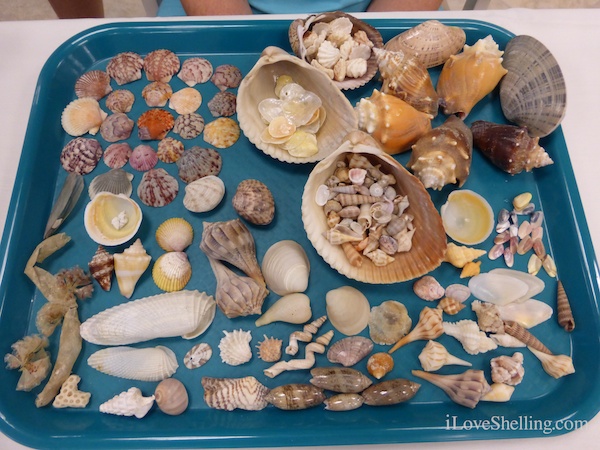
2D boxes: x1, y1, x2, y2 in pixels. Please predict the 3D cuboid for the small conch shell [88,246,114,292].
[{"bbox_3d":[-0.154,0.033,0.337,0.019,0.017,0.038,-16,72,-6],"label":"small conch shell"}]

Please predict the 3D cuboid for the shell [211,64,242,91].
[{"bbox_3d":[-0.069,-0.139,0.403,0.028,0.008,0.029,13,71,4],"label":"shell"}]

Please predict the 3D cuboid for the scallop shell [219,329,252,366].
[{"bbox_3d":[-0.048,0.089,0.320,0.028,0.010,0.027,38,74,12],"label":"scallop shell"}]

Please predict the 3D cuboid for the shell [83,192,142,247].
[{"bbox_3d":[-0.148,-0.003,0.349,0.046,0.019,0.044,5,71,1],"label":"shell"}]

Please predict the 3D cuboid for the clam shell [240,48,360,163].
[{"bbox_3d":[-0.004,-0.093,0.368,0.090,0.043,0.108,-23,72,-8],"label":"clam shell"}]

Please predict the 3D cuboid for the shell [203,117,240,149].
[{"bbox_3d":[-0.071,-0.084,0.391,0.033,0.009,0.030,-38,75,-13],"label":"shell"}]

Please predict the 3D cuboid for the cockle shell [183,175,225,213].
[{"bbox_3d":[-0.081,-0.028,0.361,0.031,0.011,0.036,28,72,9],"label":"cockle shell"}]

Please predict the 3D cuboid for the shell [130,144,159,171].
[{"bbox_3d":[-0.136,-0.059,0.373,0.024,0.007,0.024,-6,70,-3],"label":"shell"}]

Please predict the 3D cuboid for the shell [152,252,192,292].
[{"bbox_3d":[-0.101,0.035,0.338,0.029,0.011,0.033,15,71,5],"label":"shell"}]

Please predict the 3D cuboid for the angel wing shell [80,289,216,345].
[{"bbox_3d":[-0.114,0.072,0.323,0.104,0.019,0.036,-11,71,-5],"label":"angel wing shell"}]

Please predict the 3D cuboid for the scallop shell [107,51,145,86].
[{"bbox_3d":[-0.164,-0.149,0.404,0.034,0.010,0.035,-20,72,-7],"label":"scallop shell"}]

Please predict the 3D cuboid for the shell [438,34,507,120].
[{"bbox_3d":[0.155,-0.133,0.385,0.054,0.047,0.082,21,72,6],"label":"shell"}]

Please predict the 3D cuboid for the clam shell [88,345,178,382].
[{"bbox_3d":[-0.122,0.099,0.314,0.066,0.012,0.026,4,70,1],"label":"clam shell"}]

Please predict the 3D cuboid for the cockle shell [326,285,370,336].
[{"bbox_3d":[0.038,0.066,0.338,0.032,0.009,0.039,-33,74,-11],"label":"cockle shell"}]

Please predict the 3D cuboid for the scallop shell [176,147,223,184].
[{"bbox_3d":[-0.087,-0.054,0.371,0.039,0.011,0.036,-33,74,-11],"label":"scallop shell"}]

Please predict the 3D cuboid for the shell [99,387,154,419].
[{"bbox_3d":[-0.121,0.126,0.305,0.040,0.017,0.021,-14,72,-5],"label":"shell"}]

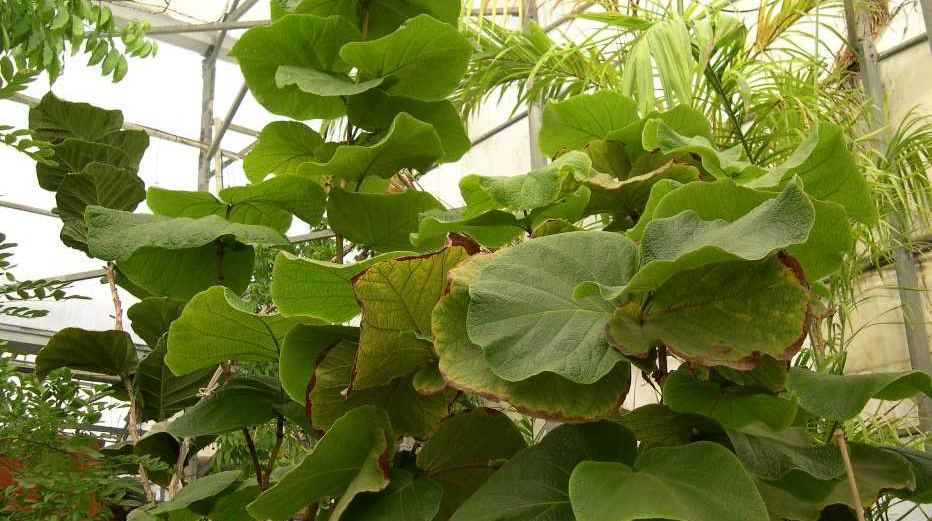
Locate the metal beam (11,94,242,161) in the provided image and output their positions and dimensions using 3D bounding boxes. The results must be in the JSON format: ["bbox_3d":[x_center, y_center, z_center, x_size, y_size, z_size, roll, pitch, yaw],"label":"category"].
[{"bbox_3d":[-1.857,-0.737,5.700,1.323,0.045,0.045,14,-25,-37],"label":"metal beam"}]

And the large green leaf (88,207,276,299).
[{"bbox_3d":[-0.665,-0.016,2.400,0.420,0.200,0.260,4,-20,-15],"label":"large green leaf"}]

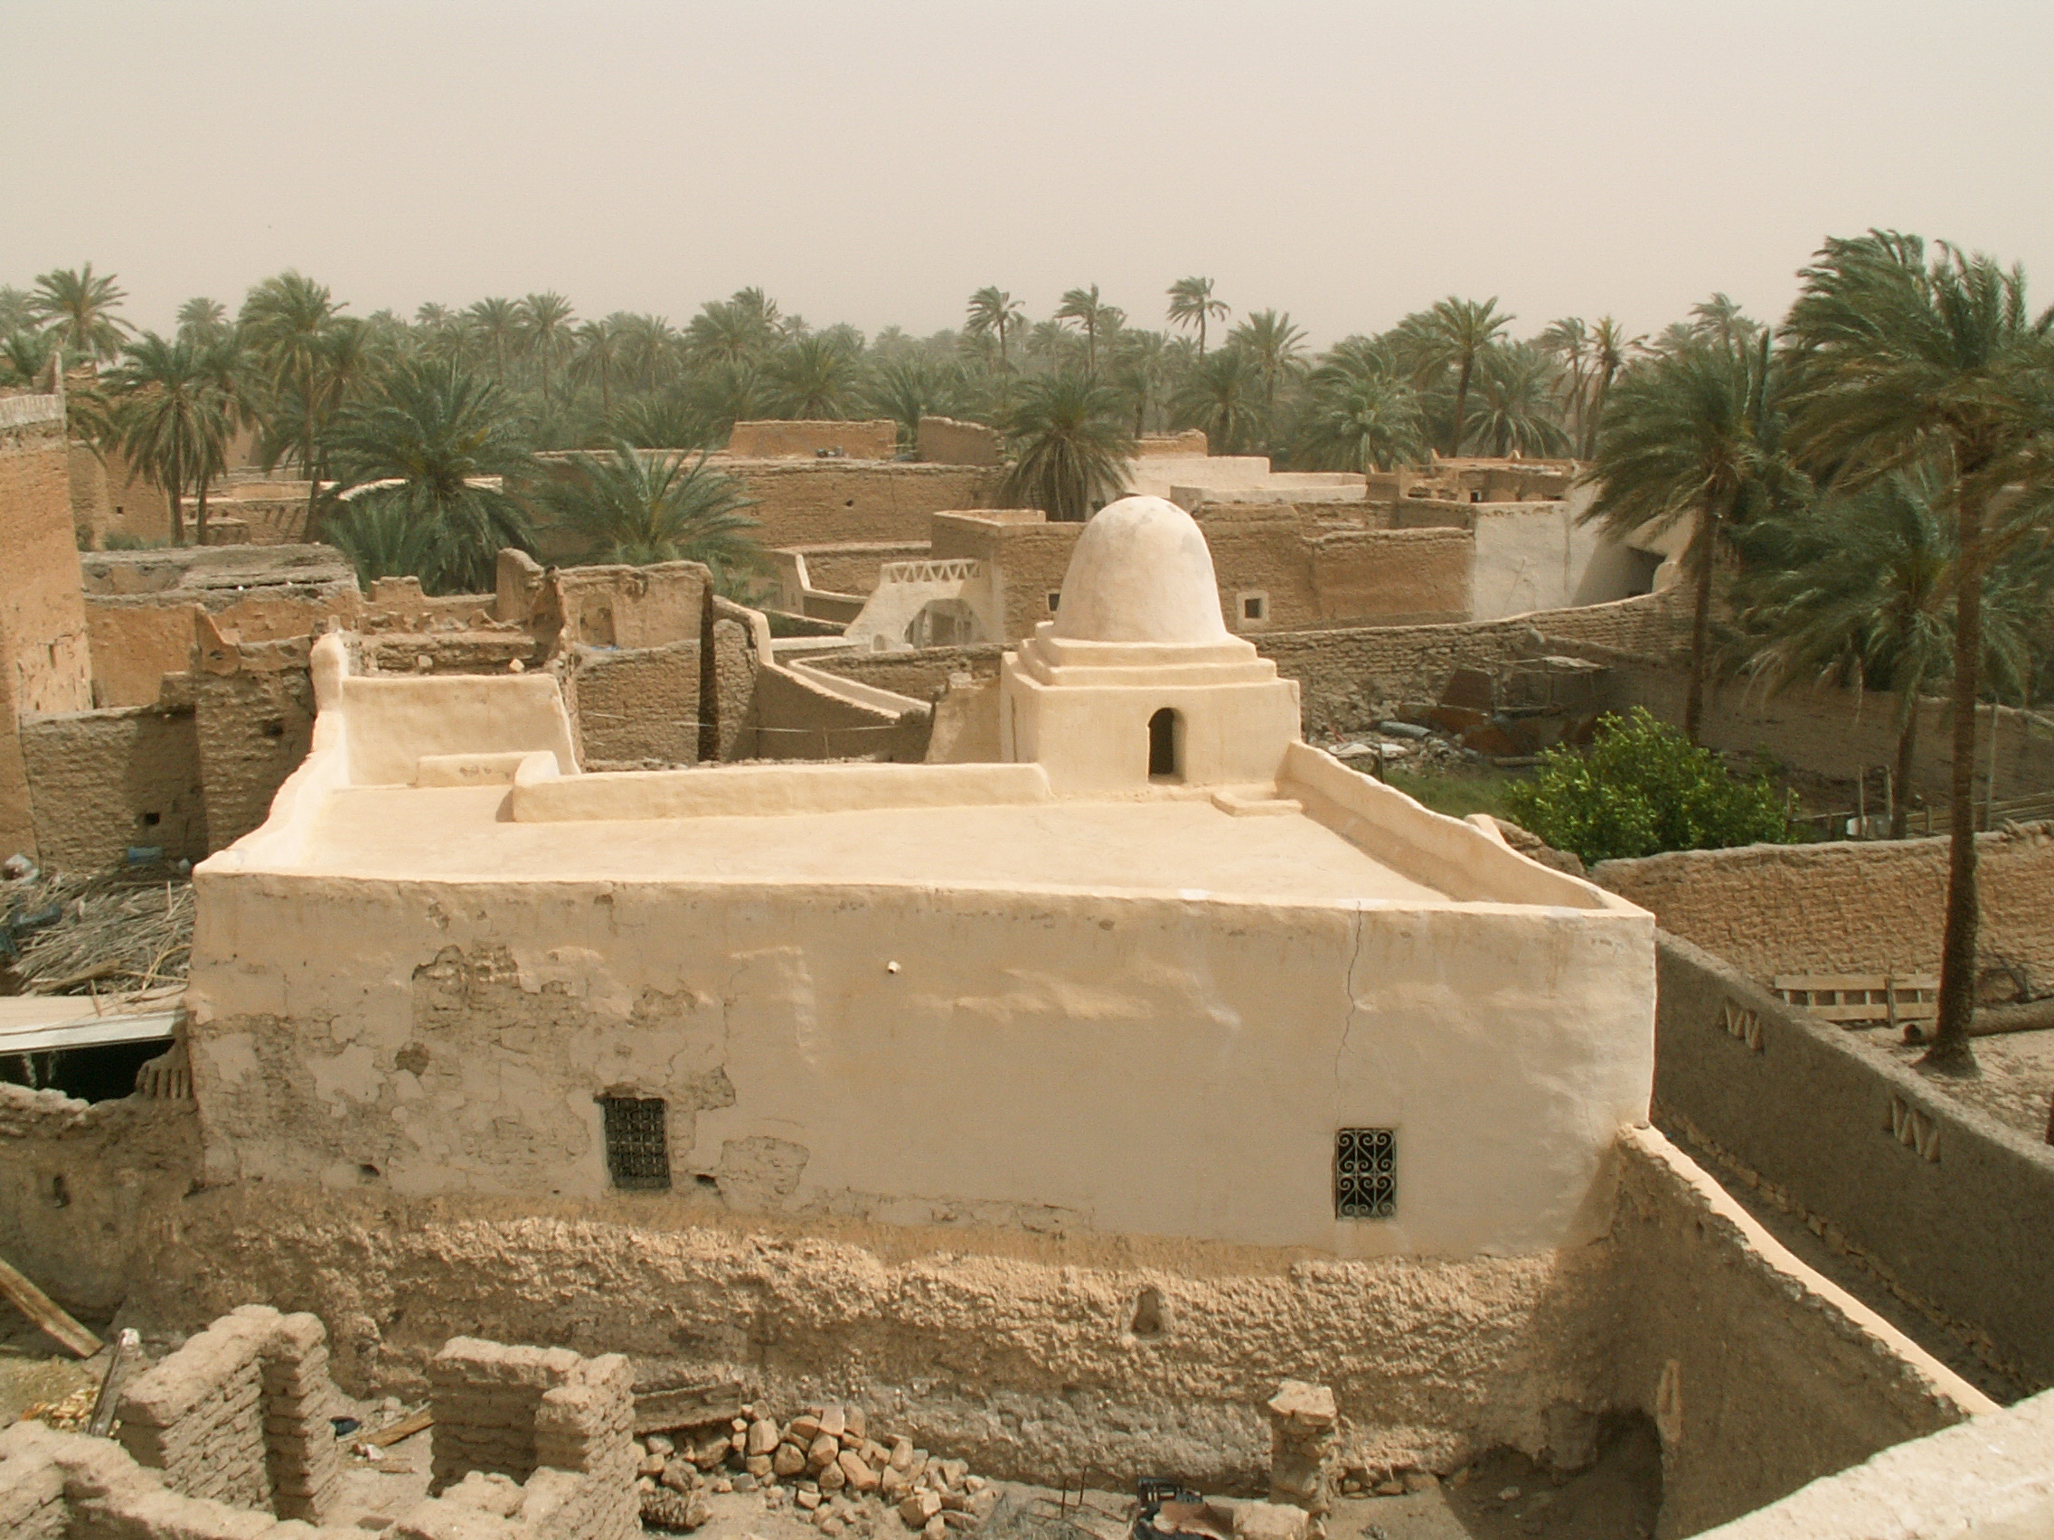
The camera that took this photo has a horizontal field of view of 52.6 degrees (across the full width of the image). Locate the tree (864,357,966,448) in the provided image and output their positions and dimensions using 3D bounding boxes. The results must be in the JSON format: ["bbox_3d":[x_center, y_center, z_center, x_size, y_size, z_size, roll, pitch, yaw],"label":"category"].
[{"bbox_3d":[-5.819,-16.953,108.829,5.651,9.221,5.651,0,12,0],"label":"tree"}]

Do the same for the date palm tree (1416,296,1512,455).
[{"bbox_3d":[21.309,-16.972,101.675,4.855,12.175,4.855,0,12,0],"label":"date palm tree"}]

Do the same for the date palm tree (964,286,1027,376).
[{"bbox_3d":[-2.358,-29.415,157.307,4.850,13.856,4.850,0,12,0],"label":"date palm tree"}]

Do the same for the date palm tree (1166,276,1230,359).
[{"bbox_3d":[12.462,-28.784,152.331,4.944,14.650,4.944,0,12,0],"label":"date palm tree"}]

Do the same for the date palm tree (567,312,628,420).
[{"bbox_3d":[-33.483,-29.480,162.401,4.879,11.907,4.879,0,12,0],"label":"date palm tree"}]

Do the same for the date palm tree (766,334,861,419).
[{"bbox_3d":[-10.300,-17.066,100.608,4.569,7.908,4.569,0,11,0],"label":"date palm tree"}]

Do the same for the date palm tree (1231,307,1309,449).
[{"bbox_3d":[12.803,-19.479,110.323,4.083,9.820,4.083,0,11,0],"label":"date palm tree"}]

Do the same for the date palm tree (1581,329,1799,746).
[{"bbox_3d":[14.660,-5.029,45.907,4.822,9.211,4.822,0,11,0],"label":"date palm tree"}]

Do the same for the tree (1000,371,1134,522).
[{"bbox_3d":[1.567,-11.128,81.442,5.380,8.982,5.380,0,12,0],"label":"tree"}]

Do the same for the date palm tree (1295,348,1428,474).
[{"bbox_3d":[14.295,-13.159,89.190,5.789,9.800,5.789,0,12,0],"label":"date palm tree"}]

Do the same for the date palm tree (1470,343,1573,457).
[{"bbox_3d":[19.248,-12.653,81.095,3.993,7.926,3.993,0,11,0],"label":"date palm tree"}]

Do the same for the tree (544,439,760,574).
[{"bbox_3d":[-9.869,-6.213,54.849,5.664,5.017,5.664,0,11,0],"label":"tree"}]

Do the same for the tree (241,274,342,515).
[{"bbox_3d":[-34.137,-16.468,96.673,5.001,13.229,5.001,0,12,0],"label":"tree"}]

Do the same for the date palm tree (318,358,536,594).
[{"bbox_3d":[-14.884,-6.636,51.704,5.419,7.084,5.419,0,11,0],"label":"date palm tree"}]

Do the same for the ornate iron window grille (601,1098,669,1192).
[{"bbox_3d":[-3.560,3.421,19.000,0.573,0.886,0.060,1,12,6],"label":"ornate iron window grille"}]

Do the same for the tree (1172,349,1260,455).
[{"bbox_3d":[10.374,-18.403,114.656,5.110,9.684,5.110,0,12,0],"label":"tree"}]

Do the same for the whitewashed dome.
[{"bbox_3d":[1.145,-2.056,20.700,1.787,1.334,1.787,-2,11,-8],"label":"whitewashed dome"}]

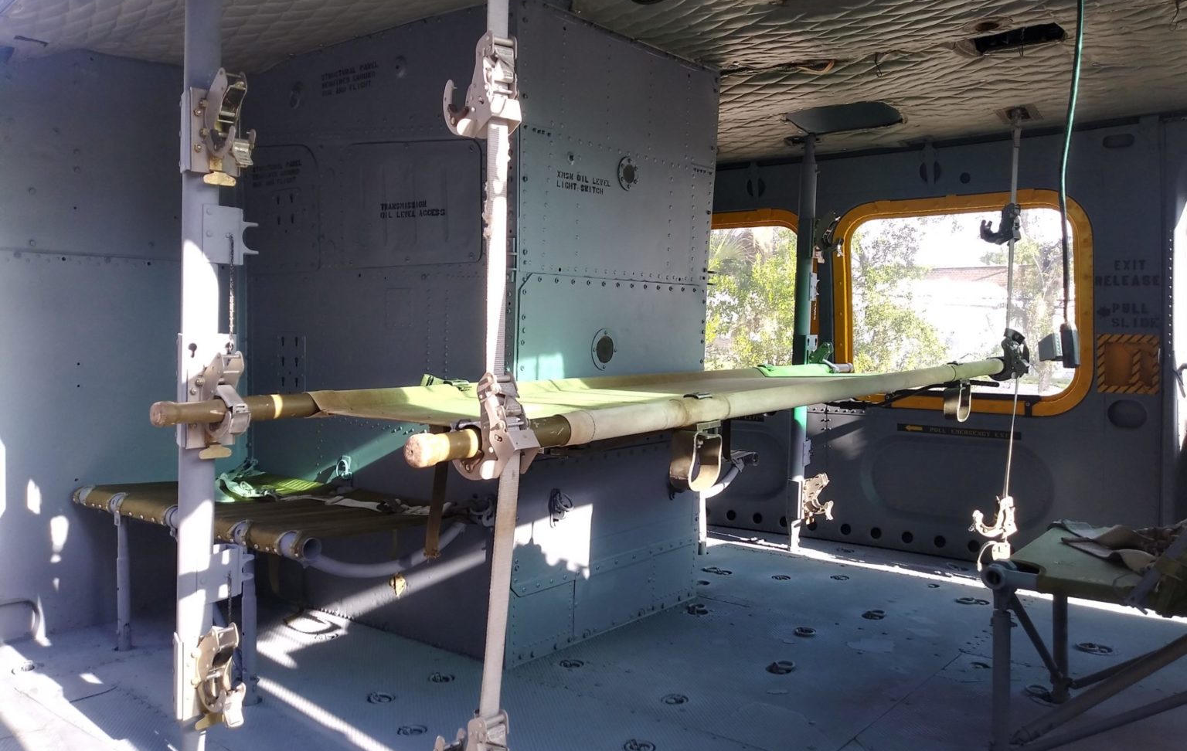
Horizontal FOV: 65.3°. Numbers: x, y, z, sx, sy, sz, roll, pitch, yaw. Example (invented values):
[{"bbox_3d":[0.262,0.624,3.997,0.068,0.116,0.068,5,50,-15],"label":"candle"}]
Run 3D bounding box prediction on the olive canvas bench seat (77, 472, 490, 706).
[{"bbox_3d":[-0.730,0.441,2.066,0.990,0.347,0.427,1,3,40],"label":"olive canvas bench seat"}]

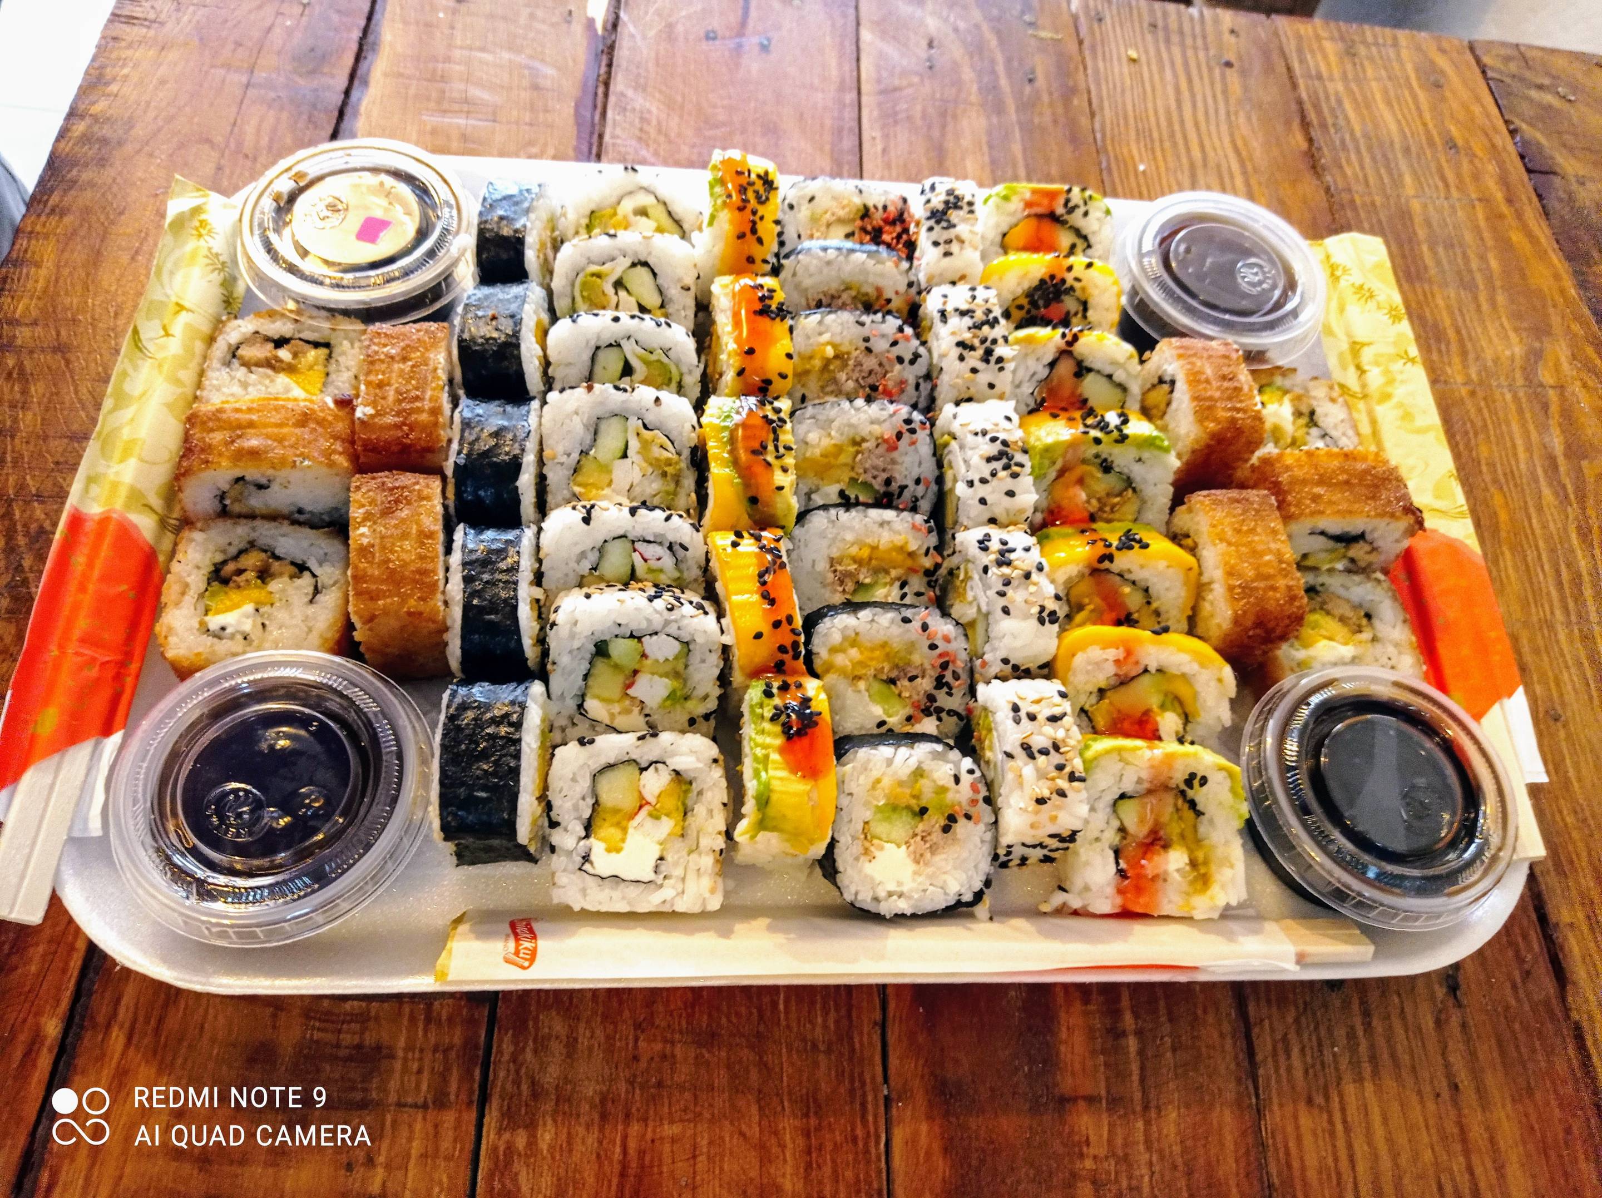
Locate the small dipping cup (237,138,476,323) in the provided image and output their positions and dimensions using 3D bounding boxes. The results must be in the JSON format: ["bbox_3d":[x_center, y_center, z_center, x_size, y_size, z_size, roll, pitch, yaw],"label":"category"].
[{"bbox_3d":[-0.133,-0.107,0.393,0.065,0.028,0.065,2,58,-7],"label":"small dipping cup"}]

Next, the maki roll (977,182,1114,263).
[{"bbox_3d":[0.077,-0.112,0.417,0.040,0.040,0.023,6,23,-5],"label":"maki roll"}]

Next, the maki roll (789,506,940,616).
[{"bbox_3d":[0.017,-0.006,0.348,0.038,0.021,0.037,1,98,-7],"label":"maki roll"}]

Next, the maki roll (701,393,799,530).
[{"bbox_3d":[-0.015,-0.038,0.362,0.021,0.036,0.037,-2,59,-9],"label":"maki roll"}]

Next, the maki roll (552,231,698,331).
[{"bbox_3d":[-0.052,-0.086,0.382,0.042,0.040,0.024,1,25,-7],"label":"maki roll"}]

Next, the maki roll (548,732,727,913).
[{"bbox_3d":[-0.038,0.052,0.305,0.040,0.021,0.038,1,95,-7],"label":"maki roll"}]

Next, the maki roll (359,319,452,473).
[{"bbox_3d":[-0.108,-0.050,0.355,0.023,0.041,0.043,1,59,-7],"label":"maki roll"}]

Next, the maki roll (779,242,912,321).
[{"bbox_3d":[0.013,-0.088,0.393,0.040,0.040,0.022,1,22,-7],"label":"maki roll"}]

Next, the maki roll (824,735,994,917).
[{"bbox_3d":[0.025,0.052,0.296,0.036,0.021,0.038,3,90,-5],"label":"maki roll"}]

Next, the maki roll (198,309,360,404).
[{"bbox_3d":[-0.141,-0.059,0.352,0.042,0.025,0.041,1,103,-7],"label":"maki roll"}]

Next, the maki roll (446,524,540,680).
[{"bbox_3d":[-0.078,0.004,0.329,0.020,0.038,0.041,3,59,-10],"label":"maki roll"}]

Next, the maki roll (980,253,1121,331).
[{"bbox_3d":[0.073,-0.081,0.380,0.037,0.039,0.021,12,18,1],"label":"maki roll"}]

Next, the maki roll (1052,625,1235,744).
[{"bbox_3d":[0.088,0.026,0.336,0.040,0.036,0.021,2,15,-7],"label":"maki roll"}]

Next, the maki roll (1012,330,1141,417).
[{"bbox_3d":[0.082,-0.065,0.392,0.038,0.037,0.021,1,17,-7],"label":"maki roll"}]

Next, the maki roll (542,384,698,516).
[{"bbox_3d":[-0.047,-0.036,0.340,0.039,0.021,0.039,1,103,-6],"label":"maki roll"}]

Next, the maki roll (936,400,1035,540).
[{"bbox_3d":[0.050,-0.034,0.351,0.019,0.037,0.037,1,58,-8],"label":"maki roll"}]

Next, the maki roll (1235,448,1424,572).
[{"bbox_3d":[0.150,-0.021,0.374,0.044,0.041,0.025,-3,57,-10],"label":"maki roll"}]

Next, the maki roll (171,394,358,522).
[{"bbox_3d":[-0.141,-0.035,0.341,0.039,0.036,0.021,-4,59,-10],"label":"maki roll"}]

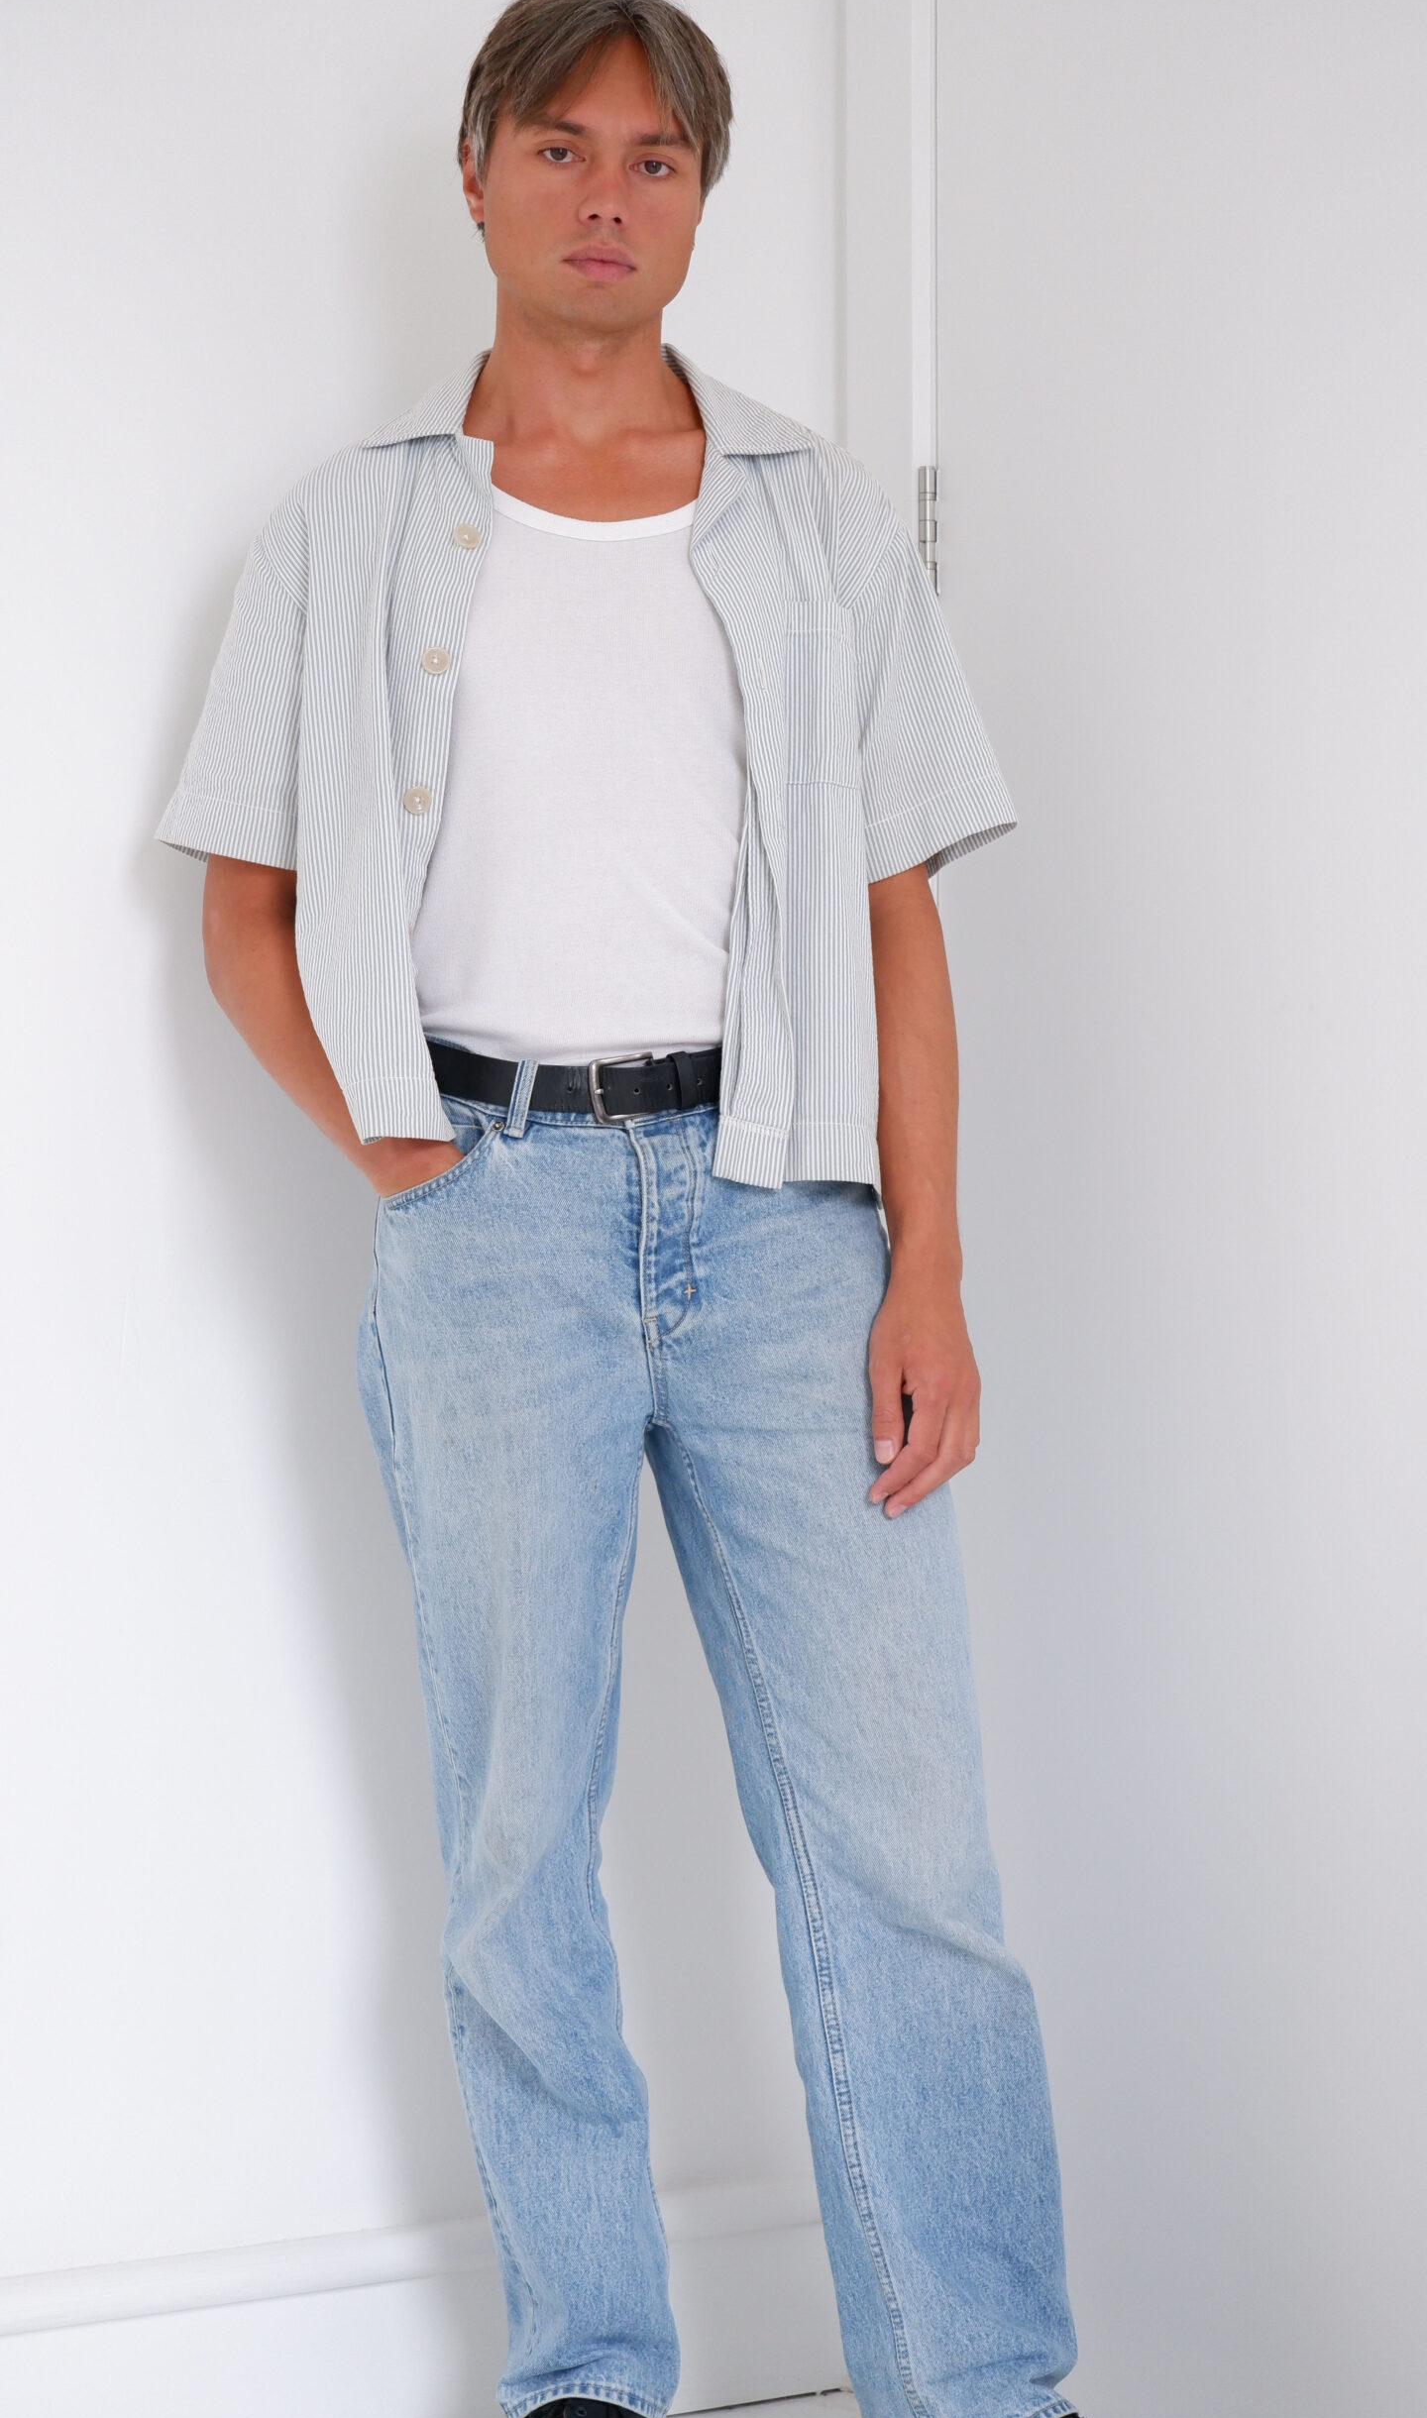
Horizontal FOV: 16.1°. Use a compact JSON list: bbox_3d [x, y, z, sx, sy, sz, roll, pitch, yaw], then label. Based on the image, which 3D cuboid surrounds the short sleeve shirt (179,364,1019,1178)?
[{"bbox_3d":[-0.089,-0.310,3.550,0.580,0.575,0.290,-1,0,-6],"label":"short sleeve shirt"}]

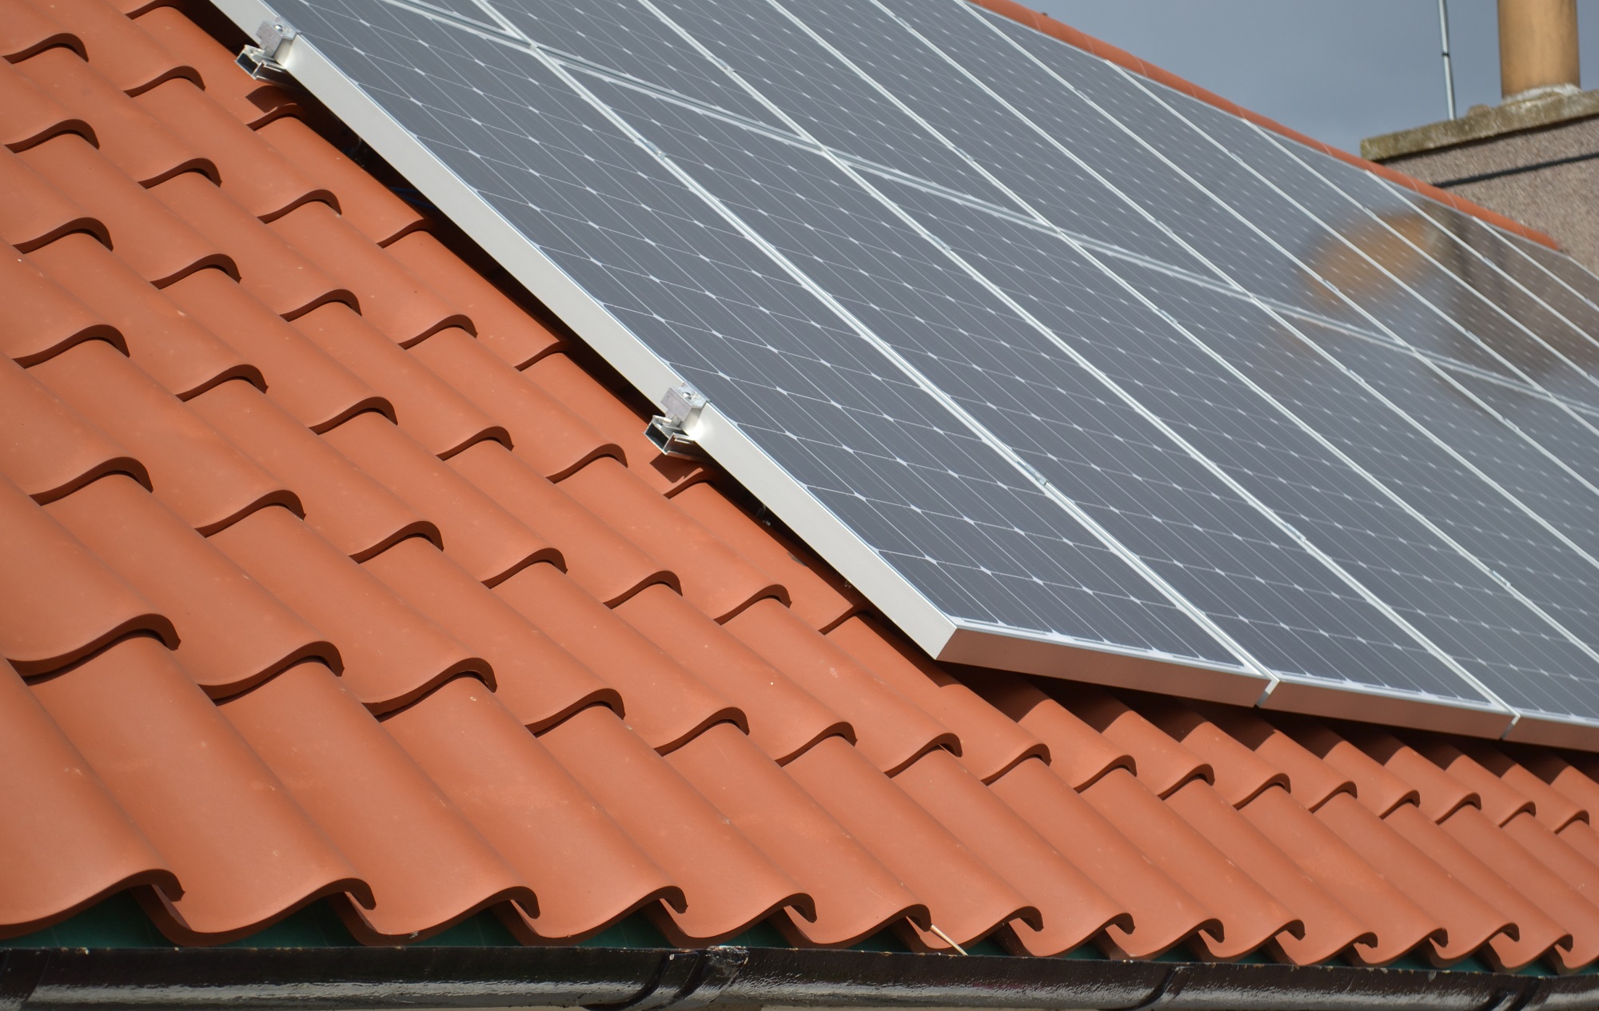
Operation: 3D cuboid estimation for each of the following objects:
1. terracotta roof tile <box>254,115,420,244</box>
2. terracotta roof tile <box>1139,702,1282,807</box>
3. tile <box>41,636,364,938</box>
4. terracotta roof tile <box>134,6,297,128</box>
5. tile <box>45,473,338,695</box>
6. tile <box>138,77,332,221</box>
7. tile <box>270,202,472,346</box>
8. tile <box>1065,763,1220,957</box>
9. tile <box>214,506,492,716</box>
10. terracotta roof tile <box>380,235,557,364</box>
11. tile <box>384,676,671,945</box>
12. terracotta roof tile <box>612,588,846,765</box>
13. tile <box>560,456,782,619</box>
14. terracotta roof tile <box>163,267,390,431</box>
[{"bbox_3d":[-0.633,-0.421,4.560,0.335,0.073,0.248,38,14,31],"label":"terracotta roof tile"},{"bbox_3d":[0.446,0.281,4.801,0.370,0.072,0.258,36,13,31],"label":"terracotta roof tile"},{"bbox_3d":[-0.506,0.207,2.768,0.335,0.073,0.248,41,16,30],"label":"tile"},{"bbox_3d":[-0.879,-0.614,5.010,0.370,0.072,0.258,36,13,31],"label":"terracotta roof tile"},{"bbox_3d":[-0.574,0.051,3.068,0.335,0.073,0.248,35,13,32],"label":"tile"},{"bbox_3d":[-0.794,-0.475,4.691,0.370,0.072,0.258,36,13,31],"label":"tile"},{"bbox_3d":[-0.566,-0.294,4.278,0.335,0.073,0.248,38,14,31],"label":"tile"},{"bbox_3d":[0.283,0.388,4.126,0.370,0.072,0.258,39,15,31],"label":"tile"},{"bbox_3d":[-0.459,0.076,3.238,0.335,0.073,0.248,35,13,32],"label":"tile"},{"bbox_3d":[-0.489,-0.286,4.710,0.370,0.072,0.258,36,13,31],"label":"terracotta roof tile"},{"bbox_3d":[-0.279,0.247,3.133,0.335,0.073,0.248,41,16,30],"label":"tile"},{"bbox_3d":[-0.126,0.151,3.752,0.335,0.073,0.248,38,14,31],"label":"terracotta roof tile"},{"bbox_3d":[-0.211,0.016,4.238,0.370,0.072,0.258,36,13,31],"label":"tile"},{"bbox_3d":[-0.648,-0.189,4.028,0.370,0.072,0.258,36,13,31],"label":"terracotta roof tile"}]

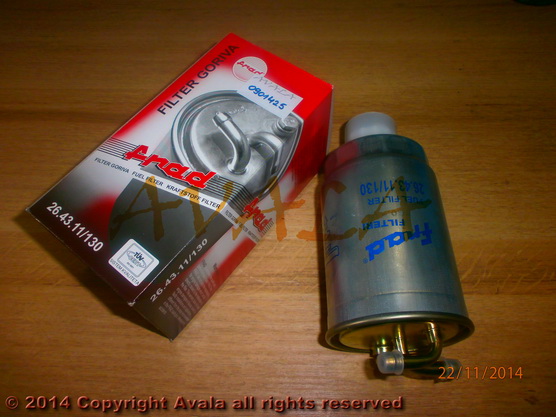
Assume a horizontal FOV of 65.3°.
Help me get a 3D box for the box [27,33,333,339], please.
[{"bbox_3d":[-0.056,-0.021,0.324,0.096,0.087,0.195,33,68,20],"label":"box"}]

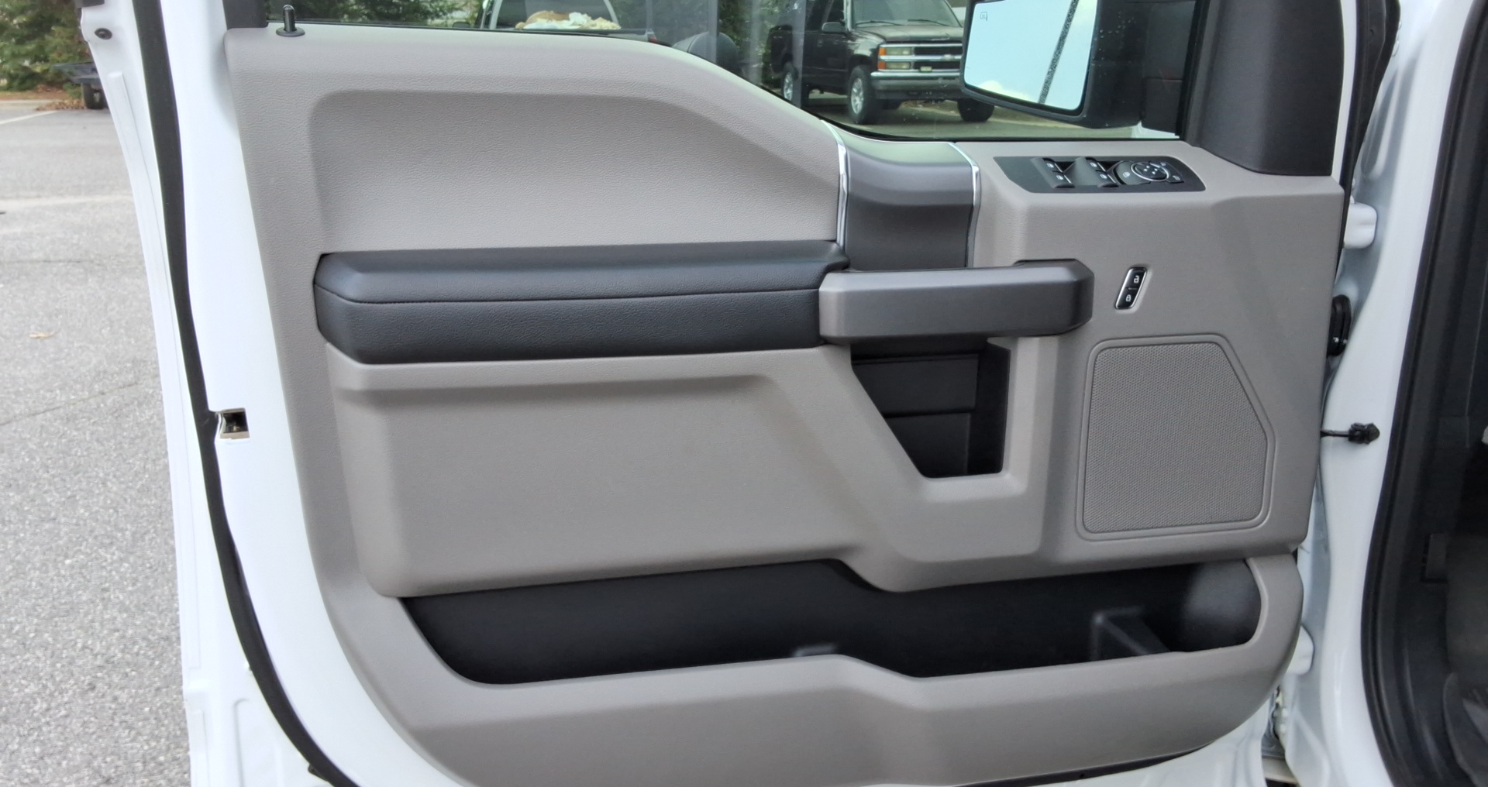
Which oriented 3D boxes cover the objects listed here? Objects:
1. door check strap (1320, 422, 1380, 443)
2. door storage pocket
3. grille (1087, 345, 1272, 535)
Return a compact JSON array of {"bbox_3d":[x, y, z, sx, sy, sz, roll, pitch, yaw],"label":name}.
[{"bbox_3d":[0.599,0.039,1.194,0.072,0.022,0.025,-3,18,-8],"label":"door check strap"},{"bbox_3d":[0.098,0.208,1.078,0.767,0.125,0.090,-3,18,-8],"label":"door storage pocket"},{"bbox_3d":[0.398,0.039,1.095,0.171,0.182,0.014,-3,18,-8],"label":"grille"}]

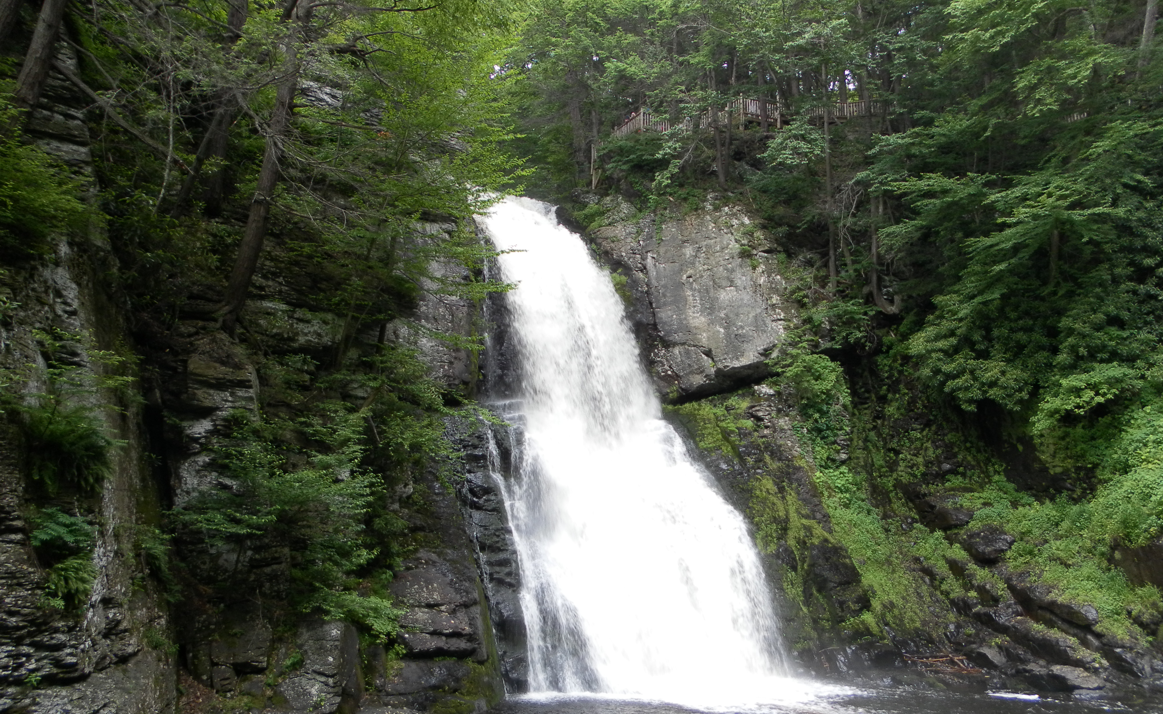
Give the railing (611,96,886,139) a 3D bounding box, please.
[{"bbox_3d":[9.685,-13.896,54.500,15.900,1.800,2.200,0,-14,0],"label":"railing"}]

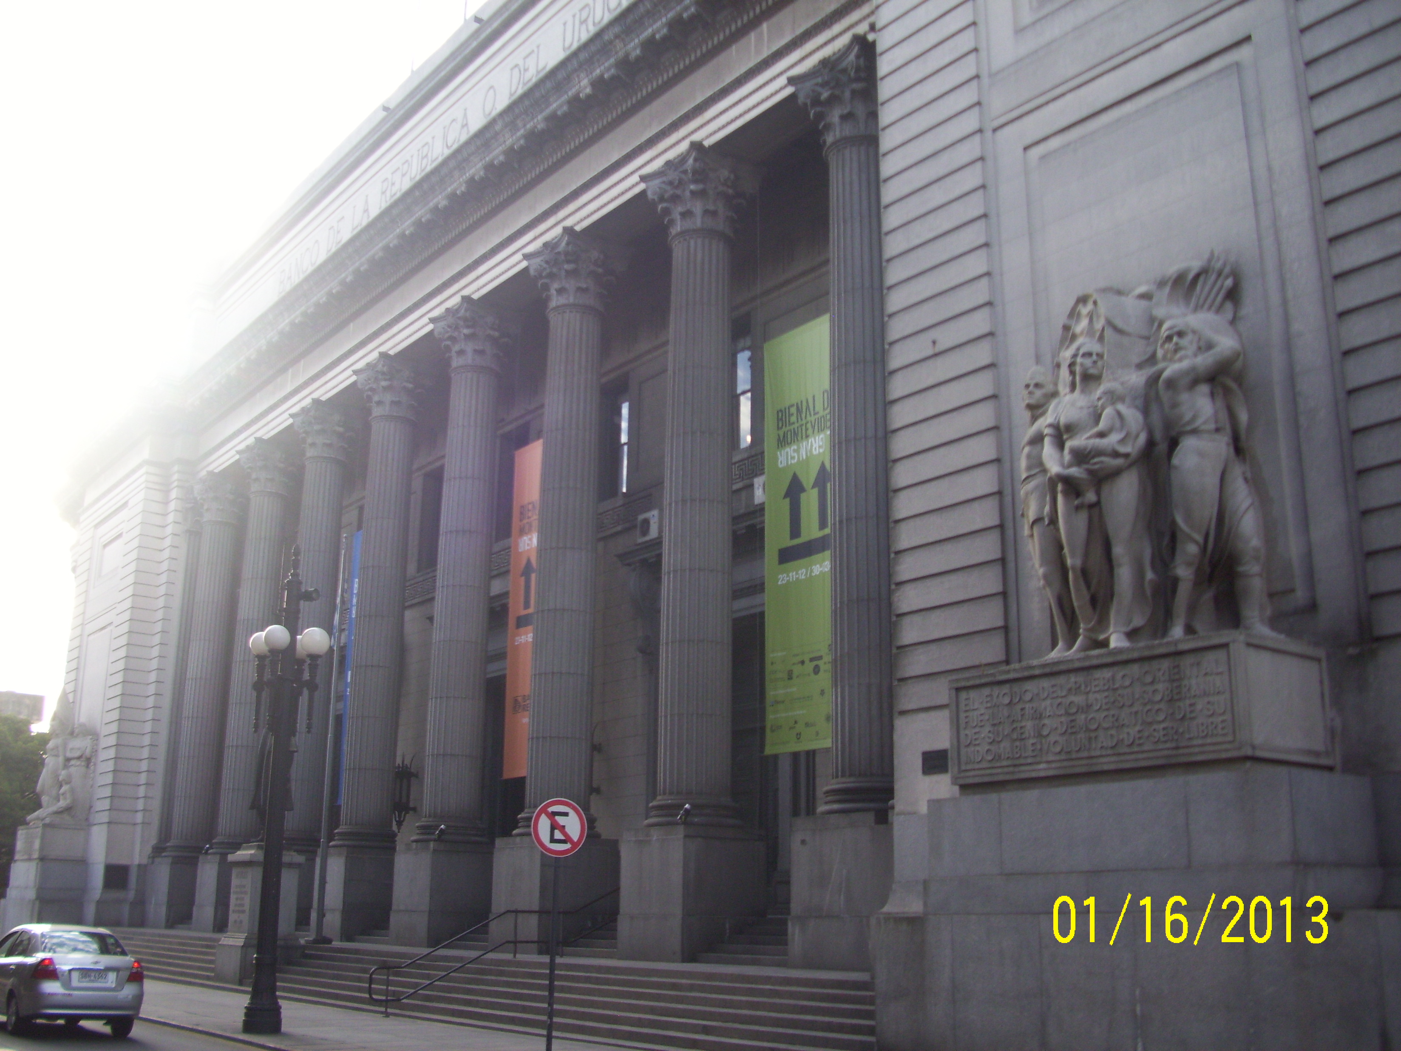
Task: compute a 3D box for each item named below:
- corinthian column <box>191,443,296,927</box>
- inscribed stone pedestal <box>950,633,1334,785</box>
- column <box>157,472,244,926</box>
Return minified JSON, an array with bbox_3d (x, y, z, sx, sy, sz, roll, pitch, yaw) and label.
[{"bbox_3d":[-12.910,4.420,39.430,1.826,13.987,1.826,11,-19,-37],"label":"corinthian column"},{"bbox_3d":[4.175,1.884,13.370,1.451,1.049,3.331,11,-19,-37],"label":"inscribed stone pedestal"},{"bbox_3d":[-15.450,5.263,42.589,1.826,13.987,1.826,11,-19,-37],"label":"column"}]

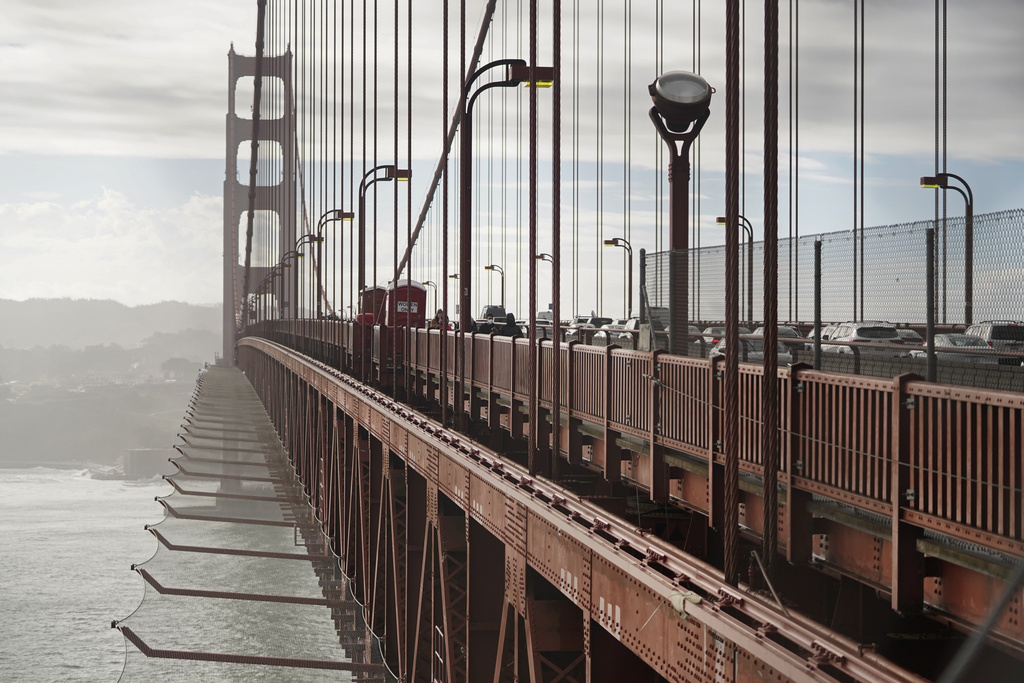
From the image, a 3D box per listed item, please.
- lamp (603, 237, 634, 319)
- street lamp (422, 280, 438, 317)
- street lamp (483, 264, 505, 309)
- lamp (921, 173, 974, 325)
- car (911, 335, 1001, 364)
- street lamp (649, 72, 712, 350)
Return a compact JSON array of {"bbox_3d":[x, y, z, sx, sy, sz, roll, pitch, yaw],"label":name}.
[{"bbox_3d":[8.329,-4.248,198.000,2.200,7.600,0.380,0,0,-7],"label":"lamp"},{"bbox_3d":[-12.211,-5.090,377.000,2.200,7.600,0.380,0,0,-7],"label":"street lamp"},{"bbox_3d":[-1.942,-4.831,287.500,2.200,7.600,0.380,0,0,-7],"label":"street lamp"},{"bbox_3d":[18.651,-3.391,108.500,2.250,7.600,0.380,0,0,-7],"label":"lamp"},{"bbox_3d":[14.562,0.499,83.200,1.820,1.450,4.700,0,0,-7],"label":"car"},{"bbox_3d":[2.130,-1.081,32.000,0.780,4.650,0.720,0,0,-8],"label":"street lamp"}]

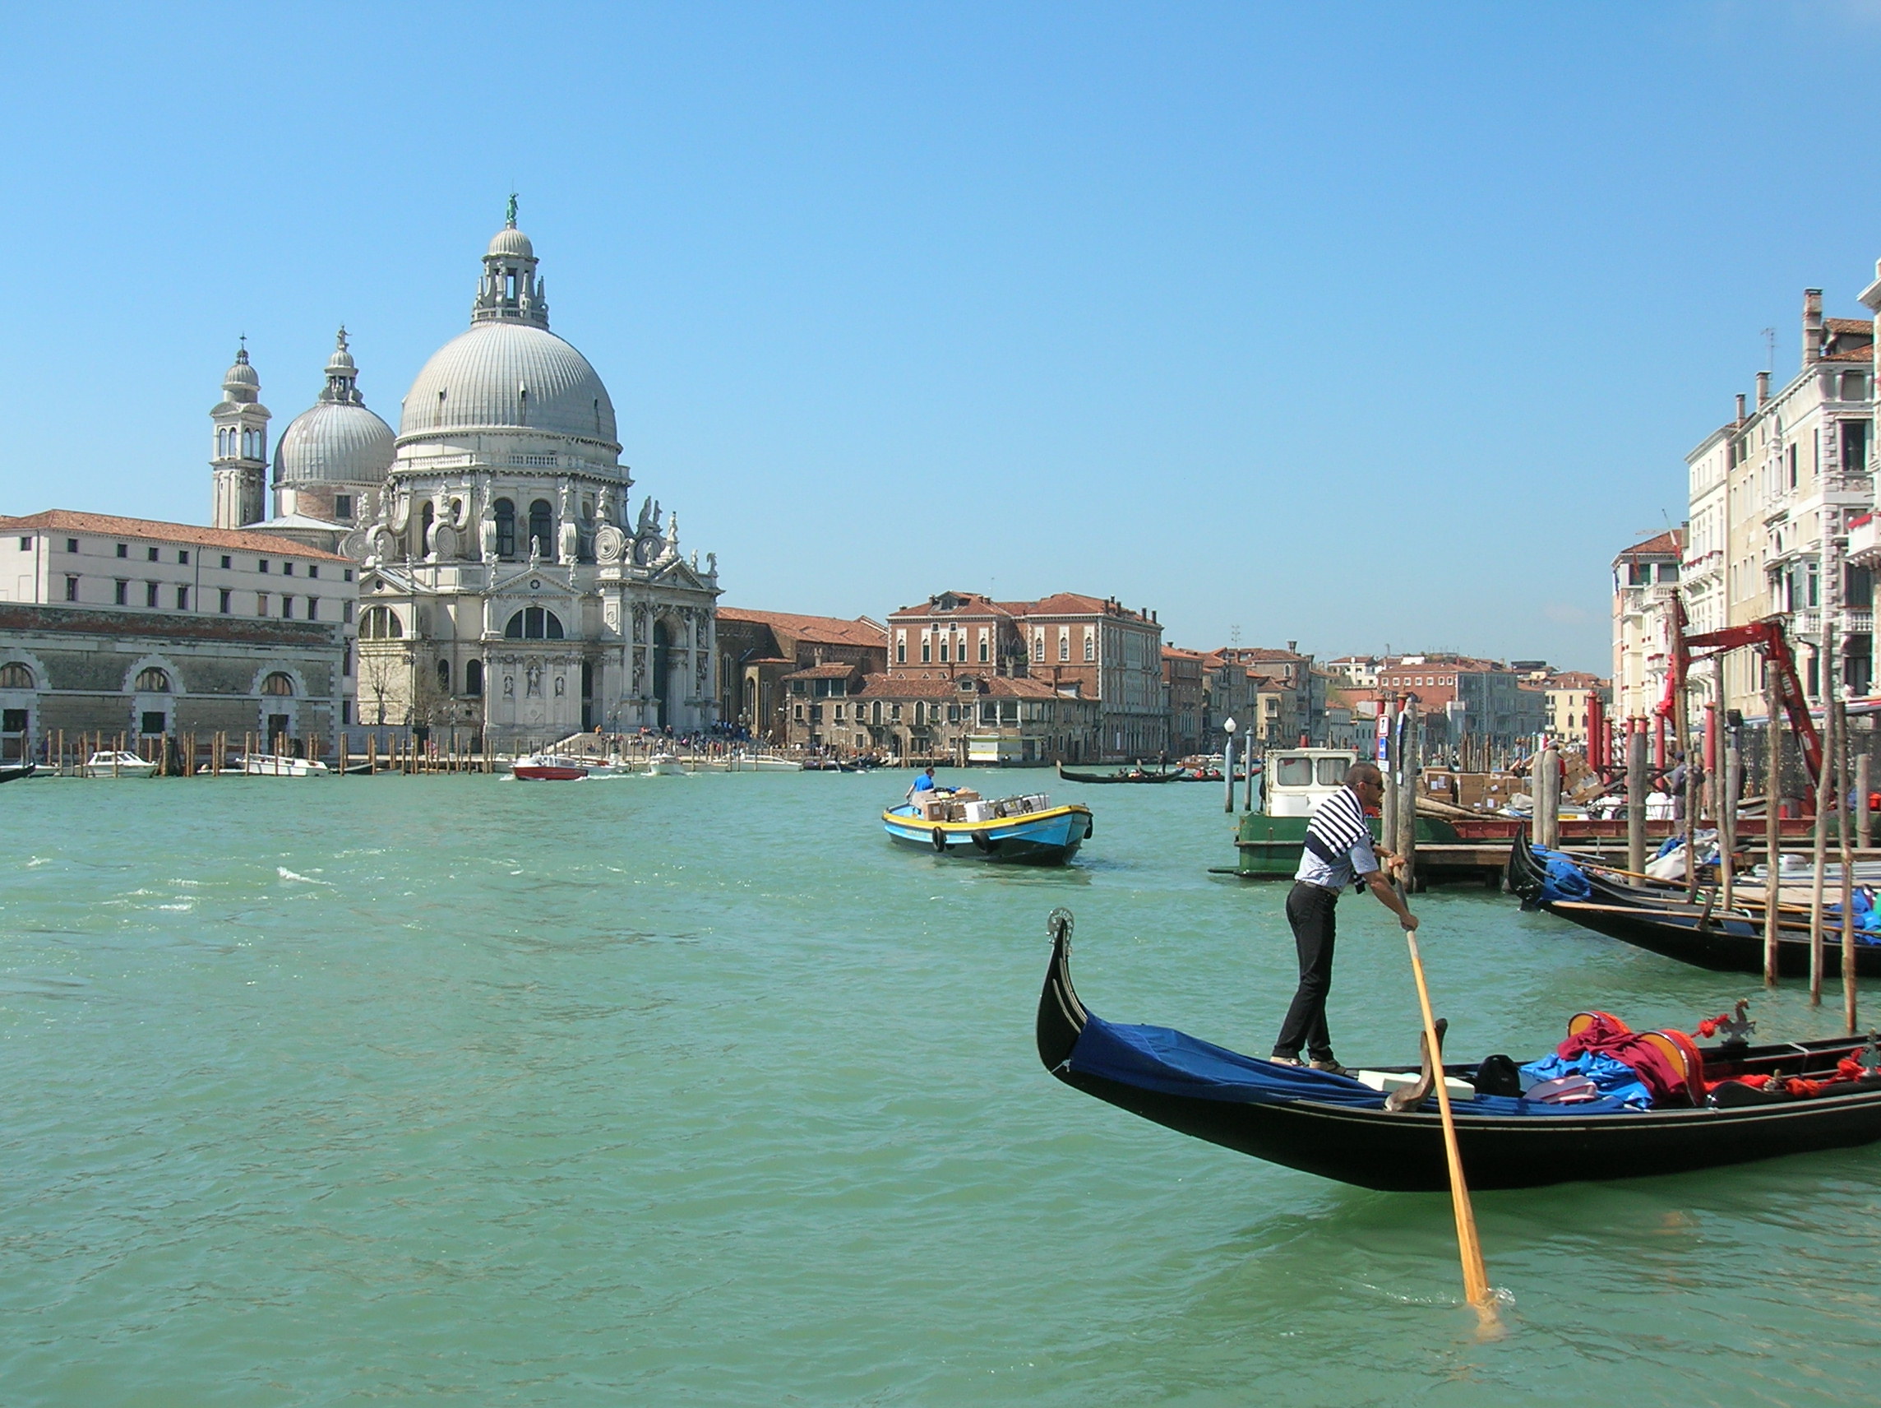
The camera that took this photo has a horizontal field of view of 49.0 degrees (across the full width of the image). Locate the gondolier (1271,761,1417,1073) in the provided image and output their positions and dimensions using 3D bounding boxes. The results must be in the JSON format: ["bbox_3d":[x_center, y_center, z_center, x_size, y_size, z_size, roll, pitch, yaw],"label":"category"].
[{"bbox_3d":[2.235,1.187,11.500,0.760,1.720,0.580,0,-1,-7],"label":"gondolier"}]

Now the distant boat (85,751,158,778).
[{"bbox_3d":[-59.081,4.257,148.500,5.500,2.000,2.100,0,-1,-6],"label":"distant boat"}]

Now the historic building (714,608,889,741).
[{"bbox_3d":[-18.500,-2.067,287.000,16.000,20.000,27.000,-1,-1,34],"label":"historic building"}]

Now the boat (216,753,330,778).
[{"bbox_3d":[-50.495,4.605,157.000,7.800,1.800,2.400,0,-1,23],"label":"boat"}]

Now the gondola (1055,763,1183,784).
[{"bbox_3d":[12.463,4.738,144.000,9.300,1.500,1.400,1,-1,-14],"label":"gondola"}]

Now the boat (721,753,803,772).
[{"bbox_3d":[-17.110,5.676,201.000,8.000,1.850,2.400,0,-1,-6],"label":"boat"}]

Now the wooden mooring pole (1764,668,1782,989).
[{"bbox_3d":[8.192,1.229,20.300,0.140,3.150,0.140,0,-1,0],"label":"wooden mooring pole"}]

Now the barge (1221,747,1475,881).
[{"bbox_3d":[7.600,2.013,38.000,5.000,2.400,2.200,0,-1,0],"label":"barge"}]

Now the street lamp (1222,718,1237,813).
[{"bbox_3d":[10.638,2.246,76.000,0.480,3.470,0.480,0,-1,0],"label":"street lamp"}]

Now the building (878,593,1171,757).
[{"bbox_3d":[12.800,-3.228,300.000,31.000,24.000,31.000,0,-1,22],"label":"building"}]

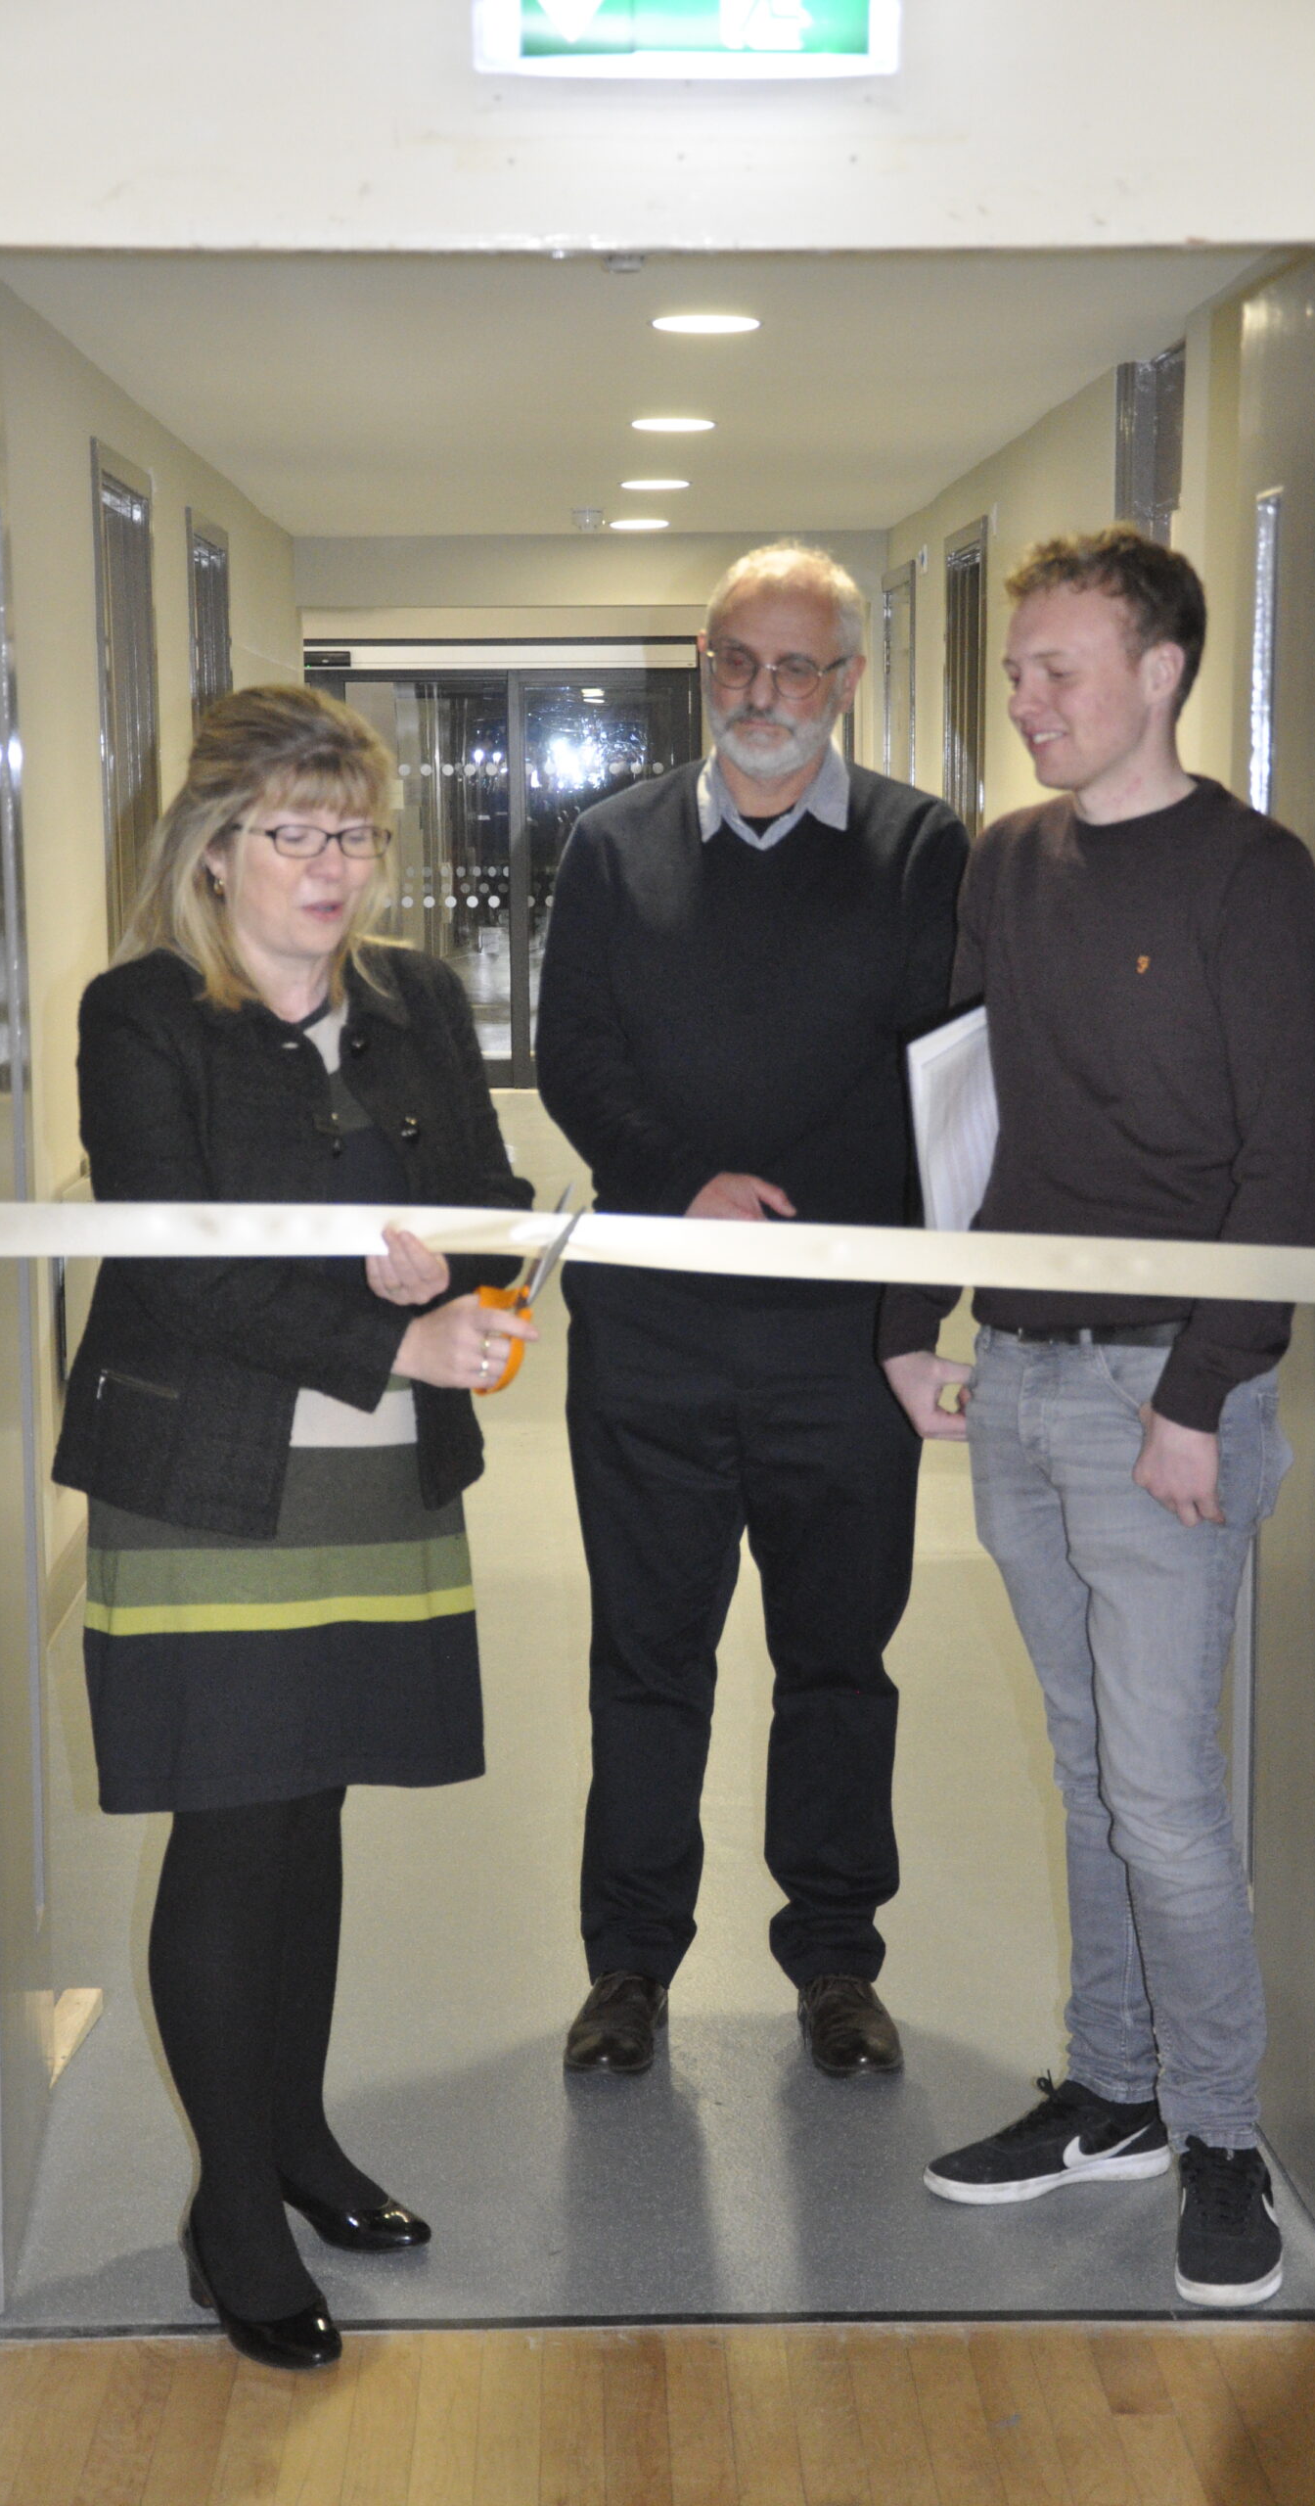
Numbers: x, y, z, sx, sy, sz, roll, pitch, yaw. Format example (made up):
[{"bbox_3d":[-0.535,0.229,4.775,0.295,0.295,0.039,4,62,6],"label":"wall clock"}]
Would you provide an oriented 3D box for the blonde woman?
[{"bbox_3d":[-0.368,0.259,3.638,0.480,1.640,0.450,-6,10,-37],"label":"blonde woman"}]

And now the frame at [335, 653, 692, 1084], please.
[{"bbox_3d":[-0.707,-1.869,17.797,1.840,2.080,0.100,-1,8,-2],"label":"frame"}]

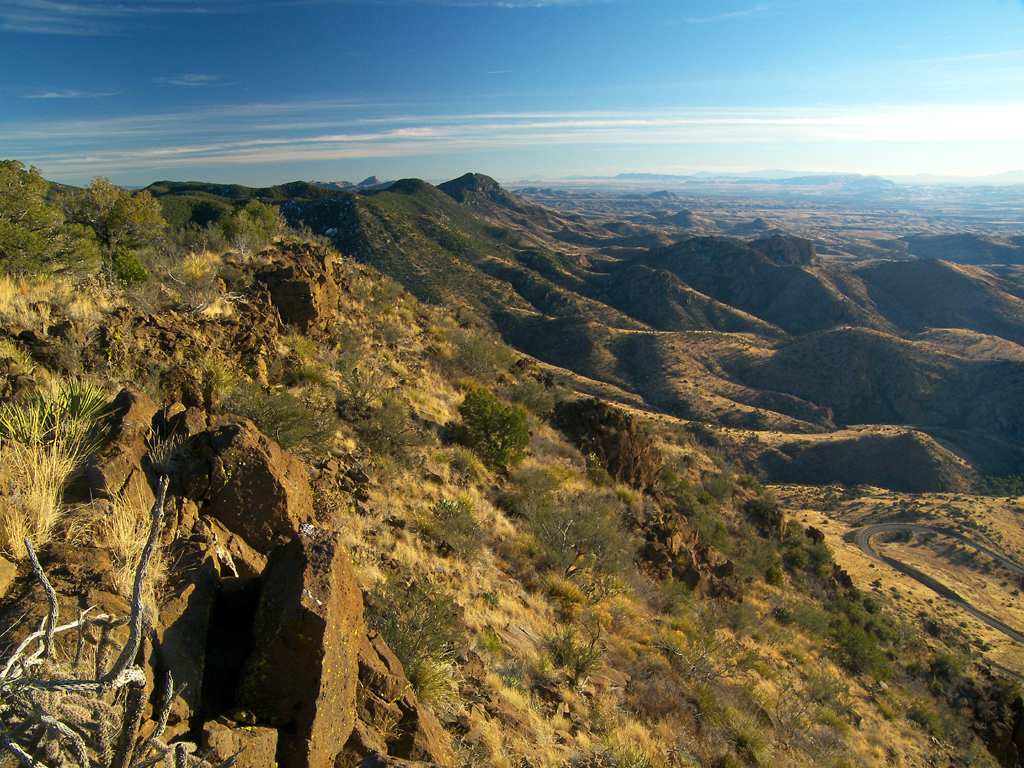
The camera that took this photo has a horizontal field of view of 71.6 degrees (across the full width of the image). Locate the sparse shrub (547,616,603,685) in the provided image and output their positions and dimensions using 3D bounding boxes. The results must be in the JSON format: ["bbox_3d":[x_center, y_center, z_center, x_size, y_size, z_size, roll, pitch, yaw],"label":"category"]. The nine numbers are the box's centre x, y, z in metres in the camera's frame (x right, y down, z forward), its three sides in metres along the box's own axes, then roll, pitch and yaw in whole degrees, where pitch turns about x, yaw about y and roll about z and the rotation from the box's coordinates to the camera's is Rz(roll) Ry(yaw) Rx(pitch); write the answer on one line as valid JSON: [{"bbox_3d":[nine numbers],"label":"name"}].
[{"bbox_3d":[1.232,5.255,14.000,1.100,1.330,1.100,2,16,6],"label":"sparse shrub"}]

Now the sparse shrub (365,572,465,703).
[{"bbox_3d":[-1.083,2.678,7.500,1.180,1.390,1.100,-2,17,-9],"label":"sparse shrub"}]

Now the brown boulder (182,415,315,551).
[{"bbox_3d":[-2.227,0.832,6.000,1.120,1.150,1.060,-6,17,-21],"label":"brown boulder"}]

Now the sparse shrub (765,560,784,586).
[{"bbox_3d":[11.831,8.541,32.000,0.900,1.190,0.900,7,17,22],"label":"sparse shrub"}]

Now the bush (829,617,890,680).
[{"bbox_3d":[13.704,10.431,28.000,2.370,2.430,2.210,10,19,29],"label":"bush"}]

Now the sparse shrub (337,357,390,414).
[{"bbox_3d":[-3.556,0.036,17.000,1.320,1.400,1.220,-3,17,-12],"label":"sparse shrub"}]

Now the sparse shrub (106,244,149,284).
[{"bbox_3d":[-14.080,-4.376,26.000,1.570,1.440,1.460,-8,19,-27],"label":"sparse shrub"}]

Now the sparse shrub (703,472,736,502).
[{"bbox_3d":[12.215,6.123,42.000,1.890,1.750,1.800,5,17,17],"label":"sparse shrub"}]

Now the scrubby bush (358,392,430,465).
[{"bbox_3d":[-3.227,1.222,19.500,1.980,1.990,1.880,-3,16,-10],"label":"scrubby bush"}]

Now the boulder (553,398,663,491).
[{"bbox_3d":[4.842,3.068,36.000,5.580,4.710,4.180,2,16,8],"label":"boulder"}]

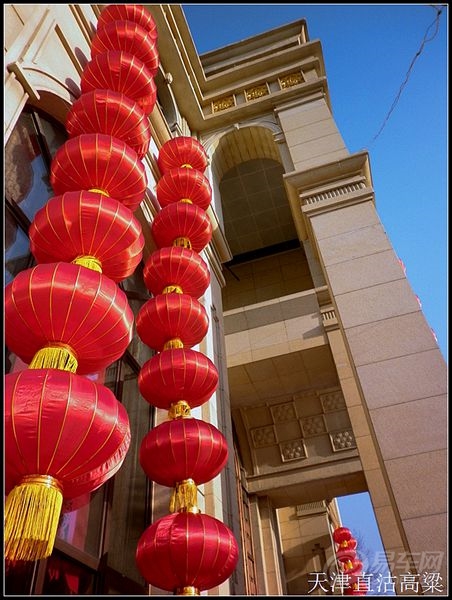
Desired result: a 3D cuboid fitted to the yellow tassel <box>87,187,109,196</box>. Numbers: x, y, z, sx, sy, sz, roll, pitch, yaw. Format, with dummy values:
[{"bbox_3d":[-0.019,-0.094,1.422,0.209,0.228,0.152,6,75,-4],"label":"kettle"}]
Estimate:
[{"bbox_3d":[-1.026,-0.744,3.835,0.224,0.216,0.224,-15,-44,10],"label":"yellow tassel"}]

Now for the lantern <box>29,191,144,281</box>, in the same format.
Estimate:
[{"bbox_3d":[-0.770,-0.319,2.723,0.620,0.409,0.620,-3,-43,-3],"label":"lantern"}]

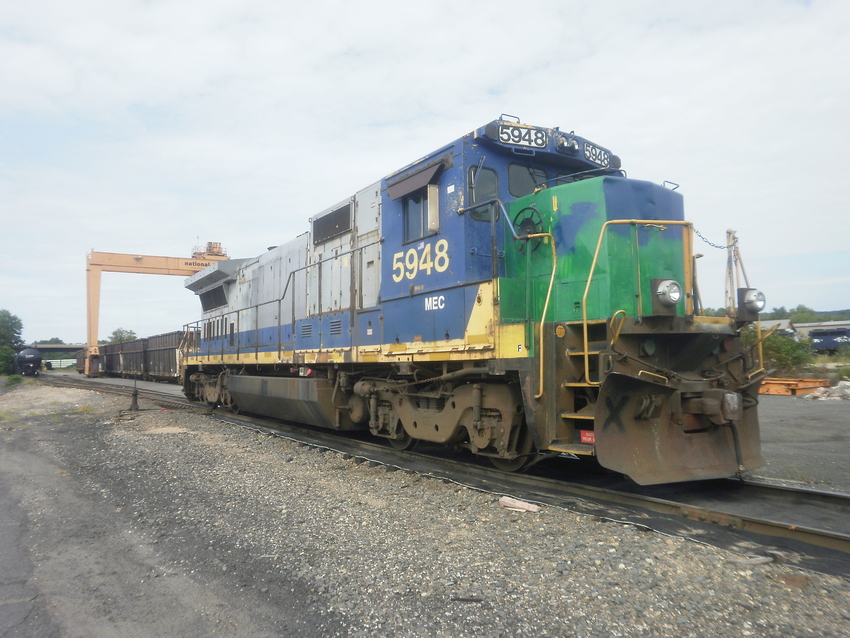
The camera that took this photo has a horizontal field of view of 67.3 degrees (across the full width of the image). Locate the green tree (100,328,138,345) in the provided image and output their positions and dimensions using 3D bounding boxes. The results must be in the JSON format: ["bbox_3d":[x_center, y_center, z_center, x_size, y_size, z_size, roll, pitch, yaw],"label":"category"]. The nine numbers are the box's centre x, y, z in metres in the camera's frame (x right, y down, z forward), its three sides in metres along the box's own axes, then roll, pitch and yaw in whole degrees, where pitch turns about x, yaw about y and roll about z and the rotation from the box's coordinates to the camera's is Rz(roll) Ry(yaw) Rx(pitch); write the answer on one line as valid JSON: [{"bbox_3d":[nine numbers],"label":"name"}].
[{"bbox_3d":[-107.638,10.947,225.000,12.500,15.000,12.500,1,-5,-26],"label":"green tree"}]

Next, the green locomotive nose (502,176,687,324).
[{"bbox_3d":[2.167,-0.761,8.040,1.454,1.646,1.727,2,-5,-32],"label":"green locomotive nose"}]

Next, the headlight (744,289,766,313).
[{"bbox_3d":[3.650,-0.197,7.067,0.232,0.232,0.162,2,-5,-32],"label":"headlight"}]

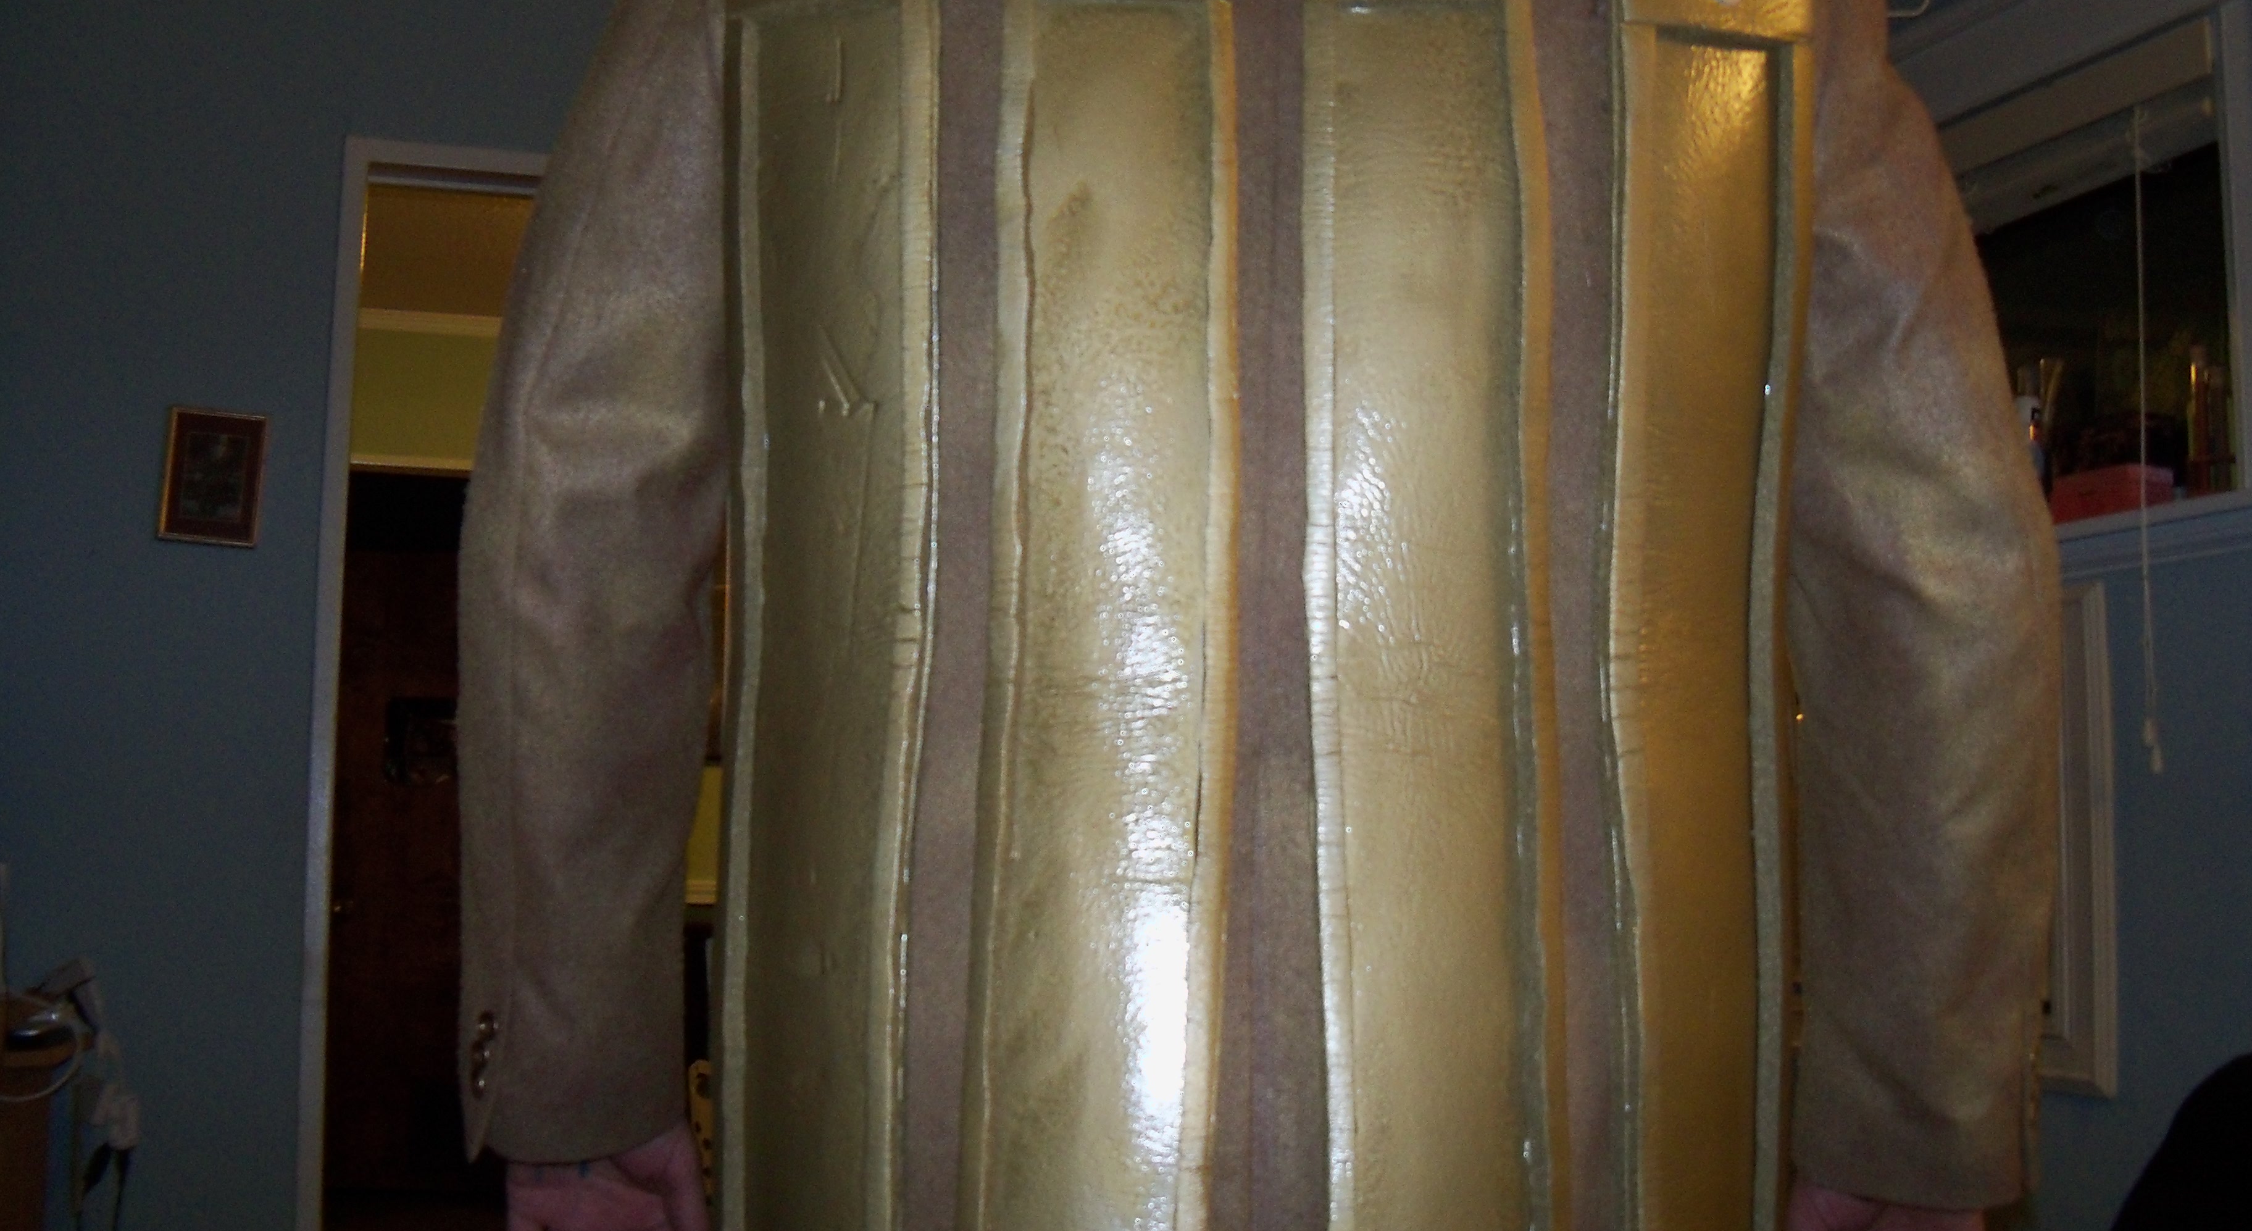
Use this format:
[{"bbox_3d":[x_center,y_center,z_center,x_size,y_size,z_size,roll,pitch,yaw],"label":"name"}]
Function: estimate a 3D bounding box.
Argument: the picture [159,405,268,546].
[{"bbox_3d":[-1.344,-0.202,3.359,0.131,0.194,0.018,6,-7,-19],"label":"picture"}]

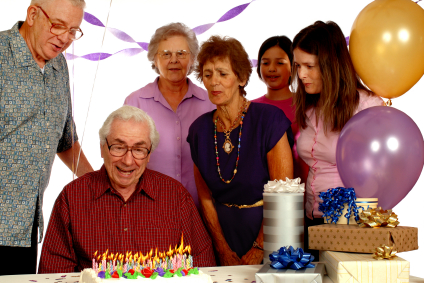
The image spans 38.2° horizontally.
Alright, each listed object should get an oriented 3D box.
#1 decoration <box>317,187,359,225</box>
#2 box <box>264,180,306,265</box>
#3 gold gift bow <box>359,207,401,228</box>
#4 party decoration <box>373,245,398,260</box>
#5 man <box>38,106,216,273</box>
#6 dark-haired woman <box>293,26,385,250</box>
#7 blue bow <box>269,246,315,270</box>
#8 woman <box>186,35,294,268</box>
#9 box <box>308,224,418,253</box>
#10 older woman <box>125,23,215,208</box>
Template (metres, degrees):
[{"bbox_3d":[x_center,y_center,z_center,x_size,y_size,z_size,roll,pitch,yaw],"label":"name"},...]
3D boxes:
[{"bbox_3d":[0.397,0.201,1.920,0.126,0.120,0.105,0,-4,6],"label":"decoration"},{"bbox_3d":[0.219,0.254,1.860,0.127,0.282,0.127,0,-4,0],"label":"box"},{"bbox_3d":[0.517,0.234,1.900,0.113,0.062,0.113,0,-4,0],"label":"gold gift bow"},{"bbox_3d":[0.471,0.298,1.660,0.065,0.040,0.065,0,-4,0],"label":"party decoration"},{"bbox_3d":[-0.265,0.505,1.900,0.580,1.250,0.680,0,-4,-3],"label":"man"},{"bbox_3d":[0.455,0.363,2.240,0.440,1.590,0.400,-3,-5,37],"label":"dark-haired woman"},{"bbox_3d":[0.207,0.312,1.640,0.114,0.058,0.114,0,-4,0],"label":"blue bow"},{"bbox_3d":[0.102,0.384,2.270,0.420,1.560,0.350,-1,-4,20],"label":"woman"},{"bbox_3d":[0.484,0.303,1.945,0.271,0.068,0.232,-3,-5,36],"label":"box"},{"bbox_3d":[-0.168,0.339,2.580,0.450,1.680,0.300,0,-4,-7],"label":"older woman"}]

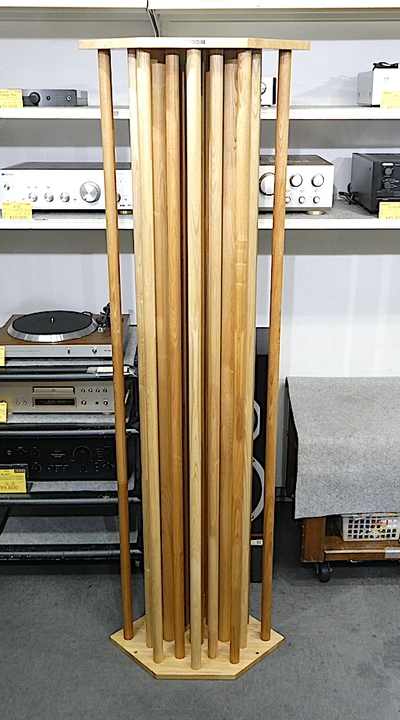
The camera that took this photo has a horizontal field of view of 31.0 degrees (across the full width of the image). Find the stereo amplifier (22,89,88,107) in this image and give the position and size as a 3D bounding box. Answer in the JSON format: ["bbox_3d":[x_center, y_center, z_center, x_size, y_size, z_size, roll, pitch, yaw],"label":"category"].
[{"bbox_3d":[-0.483,-0.840,2.326,0.214,0.052,0.205,0,19,0],"label":"stereo amplifier"}]

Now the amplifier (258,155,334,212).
[{"bbox_3d":[0.205,-0.580,2.402,0.430,0.156,0.380,1,19,2],"label":"amplifier"}]

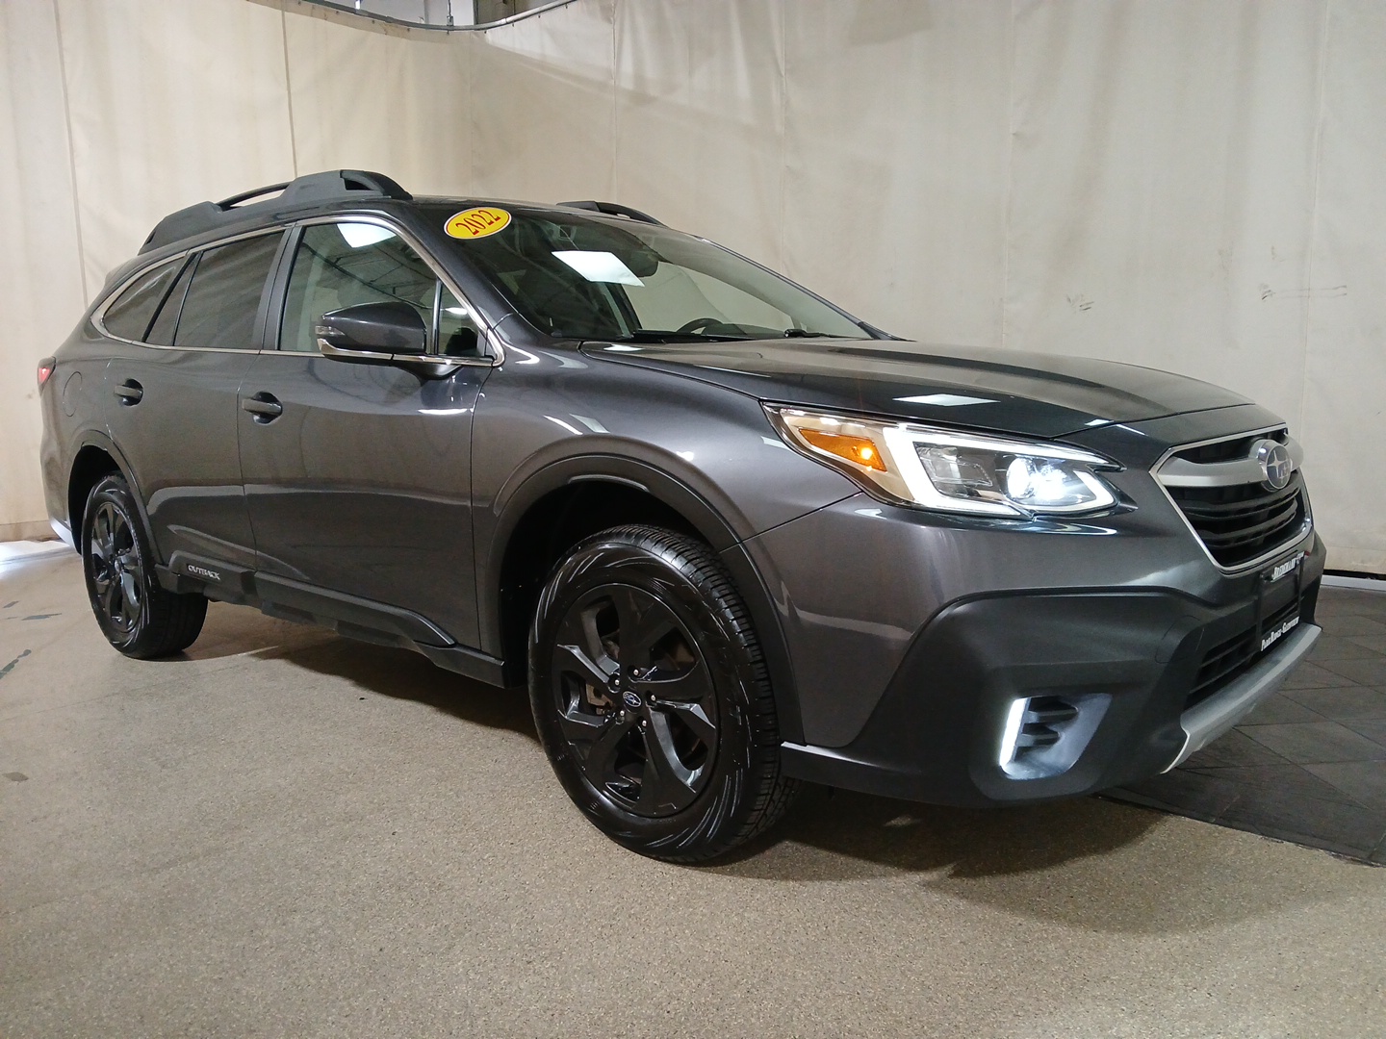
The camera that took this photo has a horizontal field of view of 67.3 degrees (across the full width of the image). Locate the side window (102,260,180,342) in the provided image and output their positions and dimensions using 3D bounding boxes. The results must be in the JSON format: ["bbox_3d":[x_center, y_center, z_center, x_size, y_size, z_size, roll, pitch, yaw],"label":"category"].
[{"bbox_3d":[-2.126,-0.812,3.952,0.687,0.317,0.050,6,-13,44],"label":"side window"}]

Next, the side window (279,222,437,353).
[{"bbox_3d":[-0.898,-0.644,2.827,0.882,0.467,0.050,5,-13,40],"label":"side window"}]

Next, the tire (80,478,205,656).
[{"bbox_3d":[-2.126,0.163,4.035,0.722,0.714,0.230,6,11,41],"label":"tire"}]

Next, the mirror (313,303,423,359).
[{"bbox_3d":[-0.773,-0.457,2.508,0.210,0.145,0.210,6,11,41],"label":"mirror"}]

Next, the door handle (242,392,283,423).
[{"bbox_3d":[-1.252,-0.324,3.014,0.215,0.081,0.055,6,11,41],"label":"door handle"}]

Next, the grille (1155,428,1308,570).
[{"bbox_3d":[1.141,-0.060,2.135,0.130,0.258,0.880,6,11,41],"label":"grille"}]

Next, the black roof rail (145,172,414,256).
[{"bbox_3d":[-1.548,-1.065,3.635,1.955,0.160,0.100,6,11,41],"label":"black roof rail"}]

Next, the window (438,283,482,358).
[{"bbox_3d":[-0.550,-0.475,2.469,0.246,0.213,0.050,5,-14,38],"label":"window"}]

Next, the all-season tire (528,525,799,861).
[{"bbox_3d":[-0.066,0.359,2.232,0.722,0.714,0.230,6,12,43],"label":"all-season tire"}]

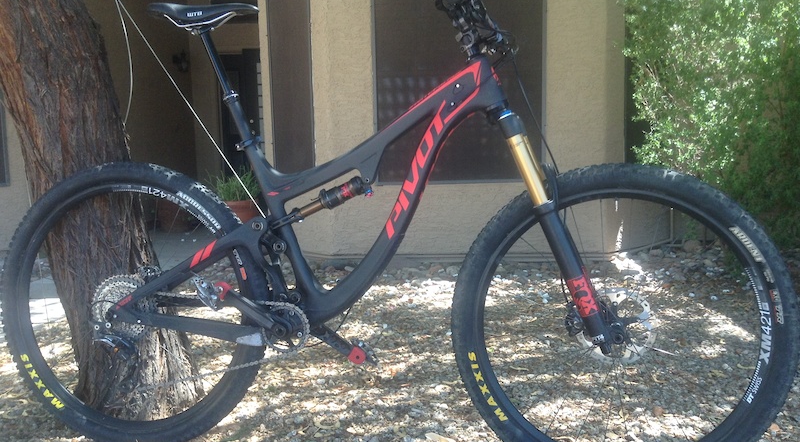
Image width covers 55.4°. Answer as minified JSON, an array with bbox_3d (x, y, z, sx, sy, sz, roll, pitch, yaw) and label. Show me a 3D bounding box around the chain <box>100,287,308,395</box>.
[{"bbox_3d":[-0.480,0.302,1.855,0.548,0.266,0.040,1,5,11],"label":"chain"}]

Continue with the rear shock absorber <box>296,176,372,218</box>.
[{"bbox_3d":[-0.157,-0.051,1.810,0.199,0.062,0.055,-27,-1,12],"label":"rear shock absorber"}]

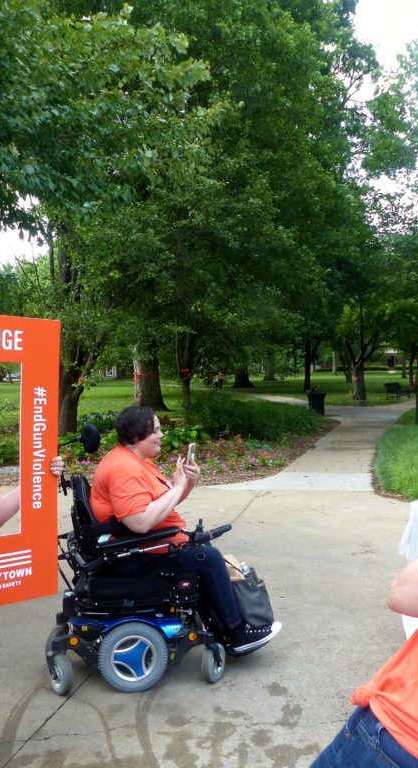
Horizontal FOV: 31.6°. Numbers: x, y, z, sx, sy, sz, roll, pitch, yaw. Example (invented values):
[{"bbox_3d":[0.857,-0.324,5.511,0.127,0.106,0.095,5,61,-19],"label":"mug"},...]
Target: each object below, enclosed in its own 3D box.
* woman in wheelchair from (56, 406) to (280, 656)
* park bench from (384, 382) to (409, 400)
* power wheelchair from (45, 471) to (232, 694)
[{"bbox_3d":[-0.170,0.767,4.024,1.070,1.300,0.560,0,1,-10],"label":"woman in wheelchair"},{"bbox_3d":[9.456,0.380,37.000,0.620,0.850,1.600,1,2,35],"label":"park bench"},{"bbox_3d":[-0.350,0.983,3.982,1.040,1.090,0.650,0,1,-10],"label":"power wheelchair"}]

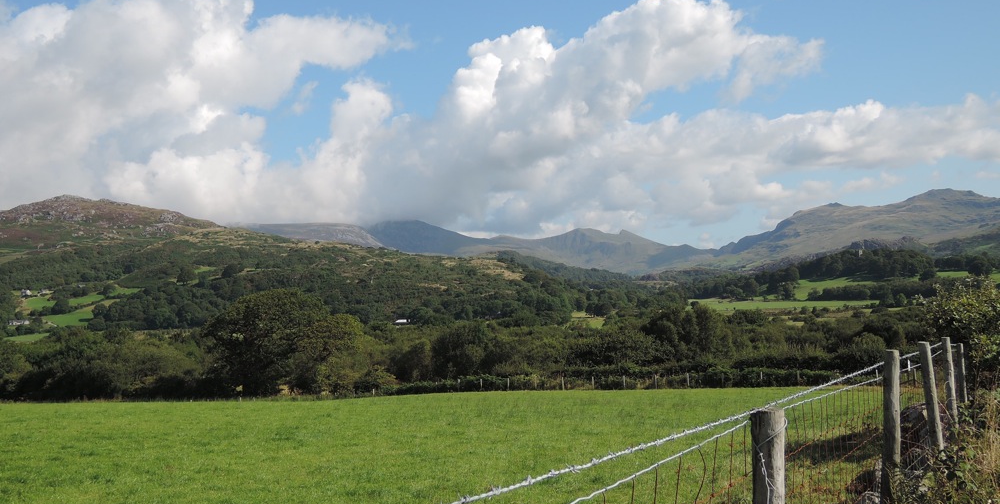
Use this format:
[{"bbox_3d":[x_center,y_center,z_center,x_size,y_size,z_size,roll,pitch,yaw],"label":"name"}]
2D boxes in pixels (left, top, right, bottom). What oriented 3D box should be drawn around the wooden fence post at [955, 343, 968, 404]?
[{"bbox_3d":[6.174,1.707,13.481,0.088,0.950,0.088,-3,-3,27],"label":"wooden fence post"}]

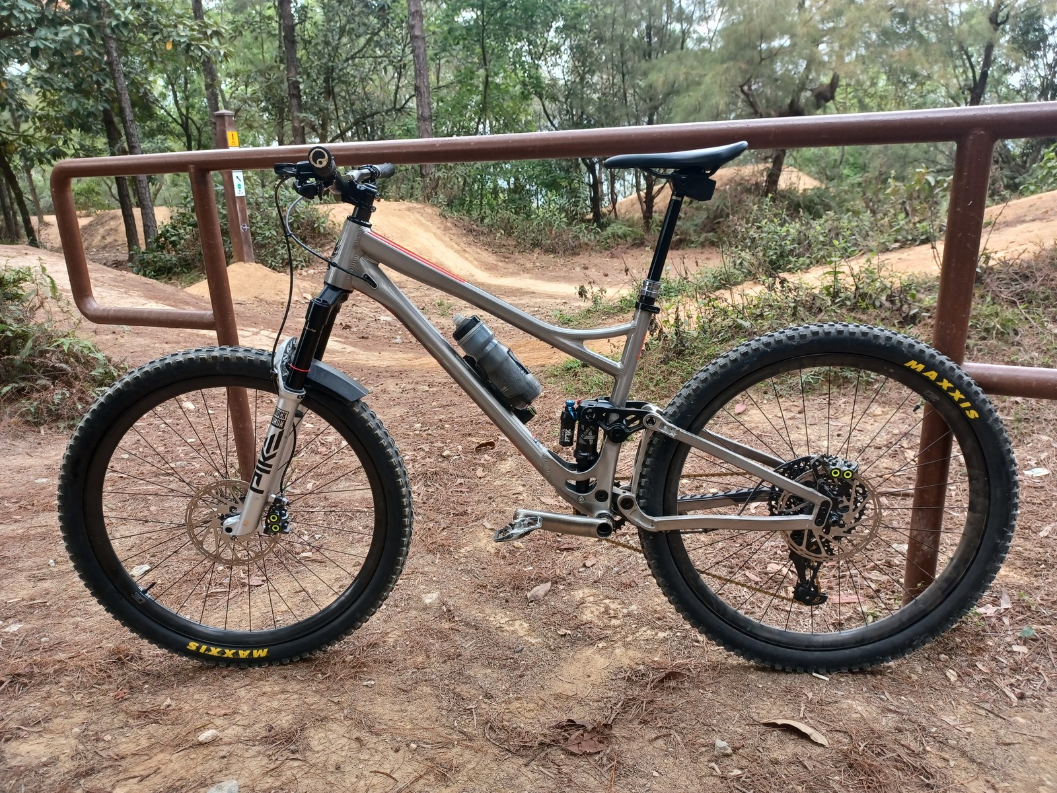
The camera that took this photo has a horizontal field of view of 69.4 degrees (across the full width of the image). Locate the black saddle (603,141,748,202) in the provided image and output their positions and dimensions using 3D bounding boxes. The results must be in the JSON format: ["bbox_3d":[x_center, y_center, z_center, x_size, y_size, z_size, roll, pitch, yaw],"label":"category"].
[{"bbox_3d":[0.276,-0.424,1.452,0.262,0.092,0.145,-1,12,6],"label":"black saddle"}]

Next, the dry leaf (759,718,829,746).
[{"bbox_3d":[0.511,0.637,1.458,0.127,0.022,0.032,8,20,33],"label":"dry leaf"}]

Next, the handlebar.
[{"bbox_3d":[-0.340,-0.439,1.501,0.075,0.070,0.780,-3,15,-2],"label":"handlebar"}]

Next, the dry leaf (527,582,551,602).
[{"bbox_3d":[0.028,0.504,1.988,0.040,0.016,0.086,9,21,34],"label":"dry leaf"}]

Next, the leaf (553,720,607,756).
[{"bbox_3d":[0.101,0.652,1.477,0.105,0.022,0.072,-3,17,0],"label":"leaf"}]

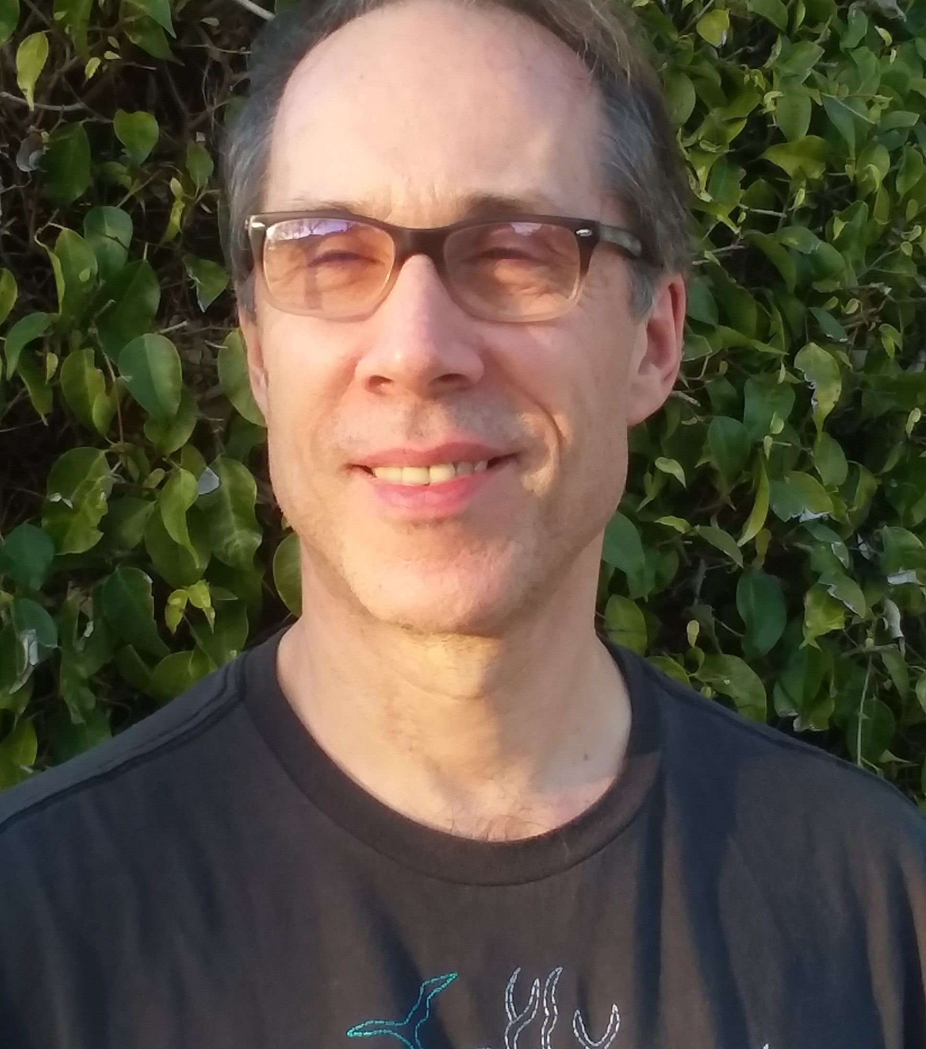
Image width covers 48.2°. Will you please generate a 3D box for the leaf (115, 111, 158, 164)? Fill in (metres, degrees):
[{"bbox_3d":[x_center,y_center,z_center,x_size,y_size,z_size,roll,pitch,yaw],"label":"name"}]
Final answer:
[{"bbox_3d":[-0.265,-0.315,0.840,0.037,0.046,0.013,1,-12,-3],"label":"leaf"}]

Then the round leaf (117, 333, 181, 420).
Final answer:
[{"bbox_3d":[-0.242,-0.115,0.800,0.048,0.070,0.016,-8,-15,-5],"label":"round leaf"}]

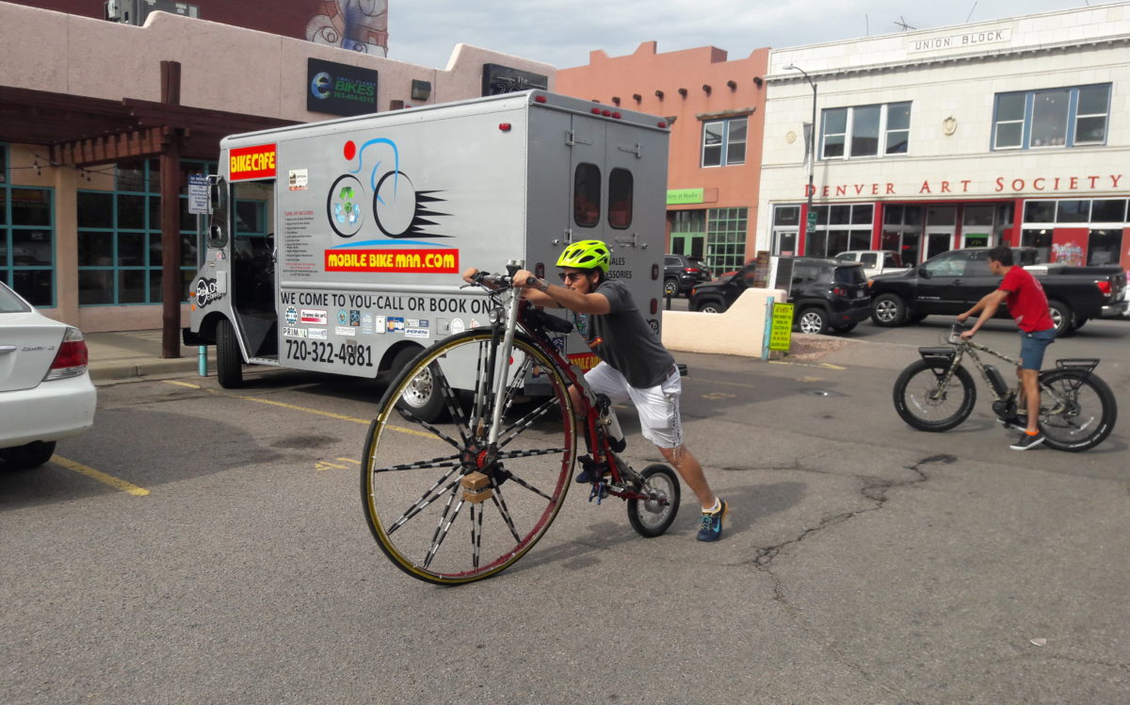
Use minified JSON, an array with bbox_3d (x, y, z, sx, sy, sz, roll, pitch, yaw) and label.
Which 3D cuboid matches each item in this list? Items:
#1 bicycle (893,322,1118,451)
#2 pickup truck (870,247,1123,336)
[{"bbox_3d":[3.995,0.296,8.350,1.920,1.080,0.700,6,7,41],"label":"bicycle"},{"bbox_3d":[9.738,-1.441,21.215,5.700,1.930,2.020,5,7,39],"label":"pickup truck"}]

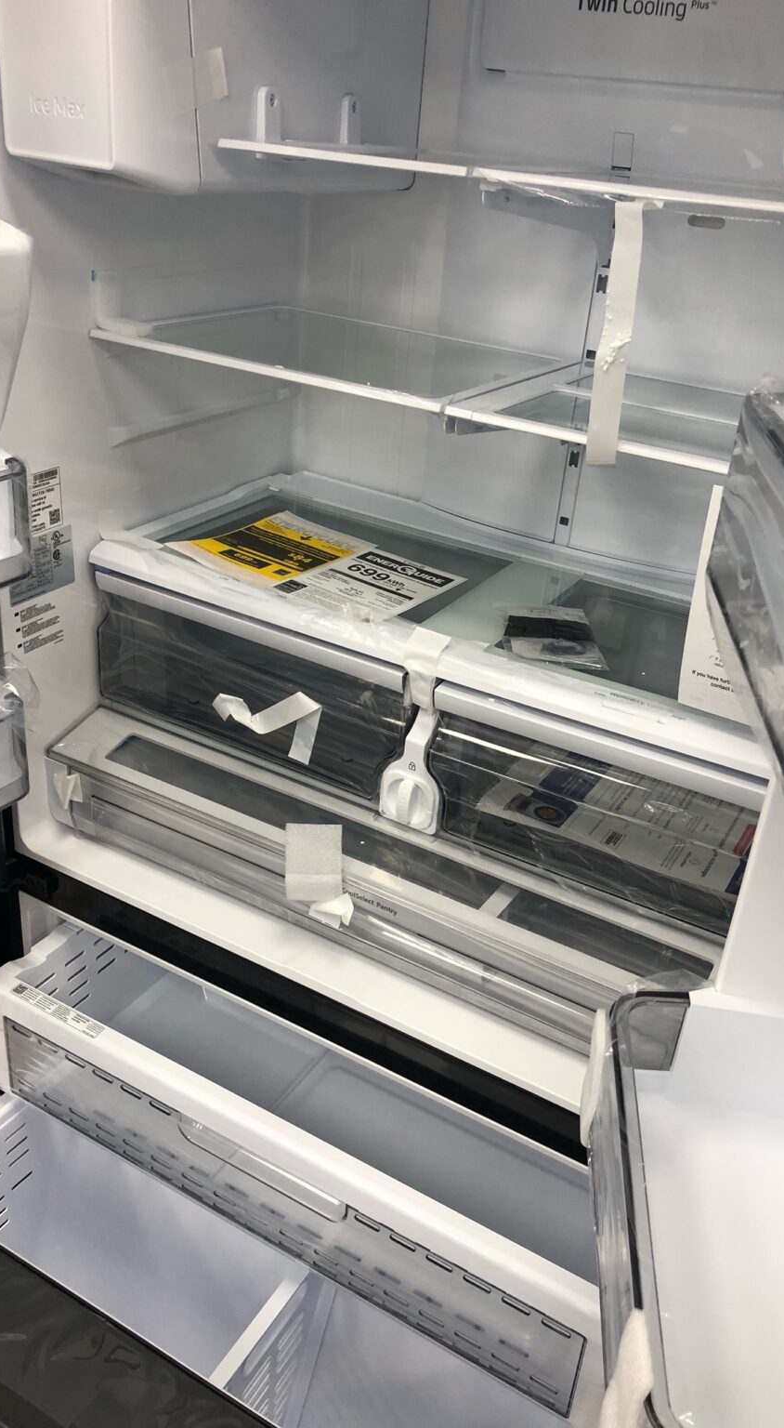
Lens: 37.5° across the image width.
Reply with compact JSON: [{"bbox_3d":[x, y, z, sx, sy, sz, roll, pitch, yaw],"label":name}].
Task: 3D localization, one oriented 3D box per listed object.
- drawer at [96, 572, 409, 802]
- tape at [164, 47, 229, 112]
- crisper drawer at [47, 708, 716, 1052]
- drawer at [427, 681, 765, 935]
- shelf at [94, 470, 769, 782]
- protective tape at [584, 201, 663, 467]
[{"bbox_3d":[-0.074,-0.085,1.294,0.377,0.155,0.335,18,30,24],"label":"drawer"},{"bbox_3d":[-0.154,-0.500,0.911,0.004,0.038,0.074,18,30,24],"label":"tape"},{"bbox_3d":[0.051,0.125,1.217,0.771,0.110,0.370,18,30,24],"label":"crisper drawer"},{"bbox_3d":[0.274,0.031,1.128,0.372,0.155,0.335,18,30,24],"label":"drawer"},{"bbox_3d":[0.110,-0.117,1.176,0.784,0.037,0.355,18,30,24],"label":"shelf"},{"bbox_3d":[0.168,-0.275,0.845,0.026,0.186,0.013,18,30,24],"label":"protective tape"}]

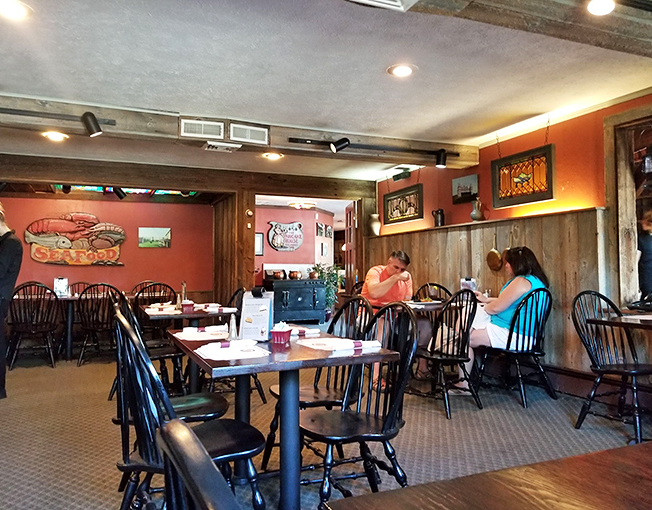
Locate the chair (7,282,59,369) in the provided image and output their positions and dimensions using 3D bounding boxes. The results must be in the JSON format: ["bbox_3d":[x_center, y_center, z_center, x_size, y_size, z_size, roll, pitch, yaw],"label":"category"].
[{"bbox_3d":[-3.392,0.802,5.960,0.460,0.940,0.530,0,-2,-24],"label":"chair"}]

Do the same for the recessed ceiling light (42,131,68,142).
[{"bbox_3d":[-2.664,-1.159,5.038,0.220,0.040,0.220,0,-2,-23],"label":"recessed ceiling light"}]

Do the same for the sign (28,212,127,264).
[{"bbox_3d":[-3.449,-0.220,7.091,1.266,0.742,0.060,0,-2,-24],"label":"sign"}]

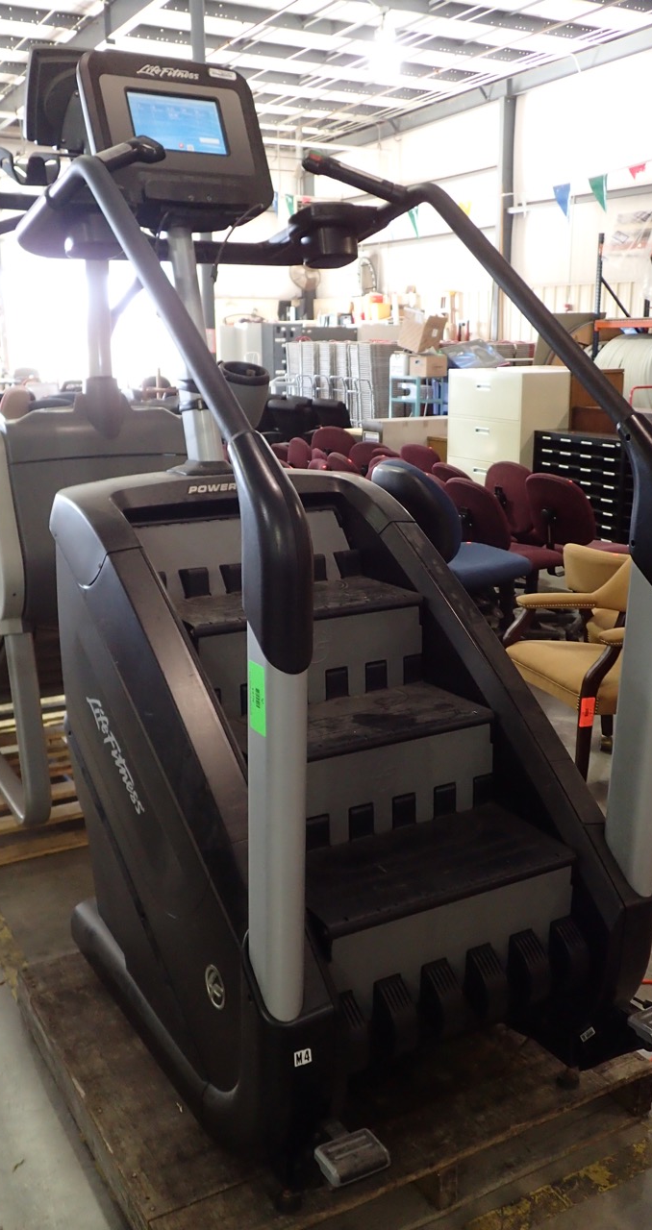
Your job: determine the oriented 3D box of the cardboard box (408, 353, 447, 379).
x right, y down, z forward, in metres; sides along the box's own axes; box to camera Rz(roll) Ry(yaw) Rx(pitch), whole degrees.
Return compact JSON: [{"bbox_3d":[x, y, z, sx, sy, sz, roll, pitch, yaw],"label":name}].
[{"bbox_3d":[1.192,-2.912,12.472,0.290,0.255,0.400,-6,16,-19],"label":"cardboard box"}]

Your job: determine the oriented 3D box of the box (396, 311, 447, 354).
[{"bbox_3d":[1.042,-3.053,11.500,0.330,0.380,0.330,-6,27,-43],"label":"box"}]

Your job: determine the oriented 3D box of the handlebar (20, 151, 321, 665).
[{"bbox_3d":[-0.255,-0.454,1.888,0.280,0.850,1.180,-8,17,-27],"label":"handlebar"}]

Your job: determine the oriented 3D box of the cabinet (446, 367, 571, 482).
[{"bbox_3d":[1.353,-1.155,8.047,0.480,1.340,0.765,-10,18,-33],"label":"cabinet"}]

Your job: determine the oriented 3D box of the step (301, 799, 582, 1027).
[{"bbox_3d":[0.184,0.578,2.043,0.543,0.235,0.280,-8,17,-28],"label":"step"}]

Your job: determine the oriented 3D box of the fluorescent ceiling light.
[{"bbox_3d":[0.776,-7.440,14.000,0.450,0.800,0.450,0,15,0],"label":"fluorescent ceiling light"}]

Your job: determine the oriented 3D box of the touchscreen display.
[{"bbox_3d":[-0.350,-1.149,2.502,0.228,0.143,0.025,-8,-5,-27],"label":"touchscreen display"}]

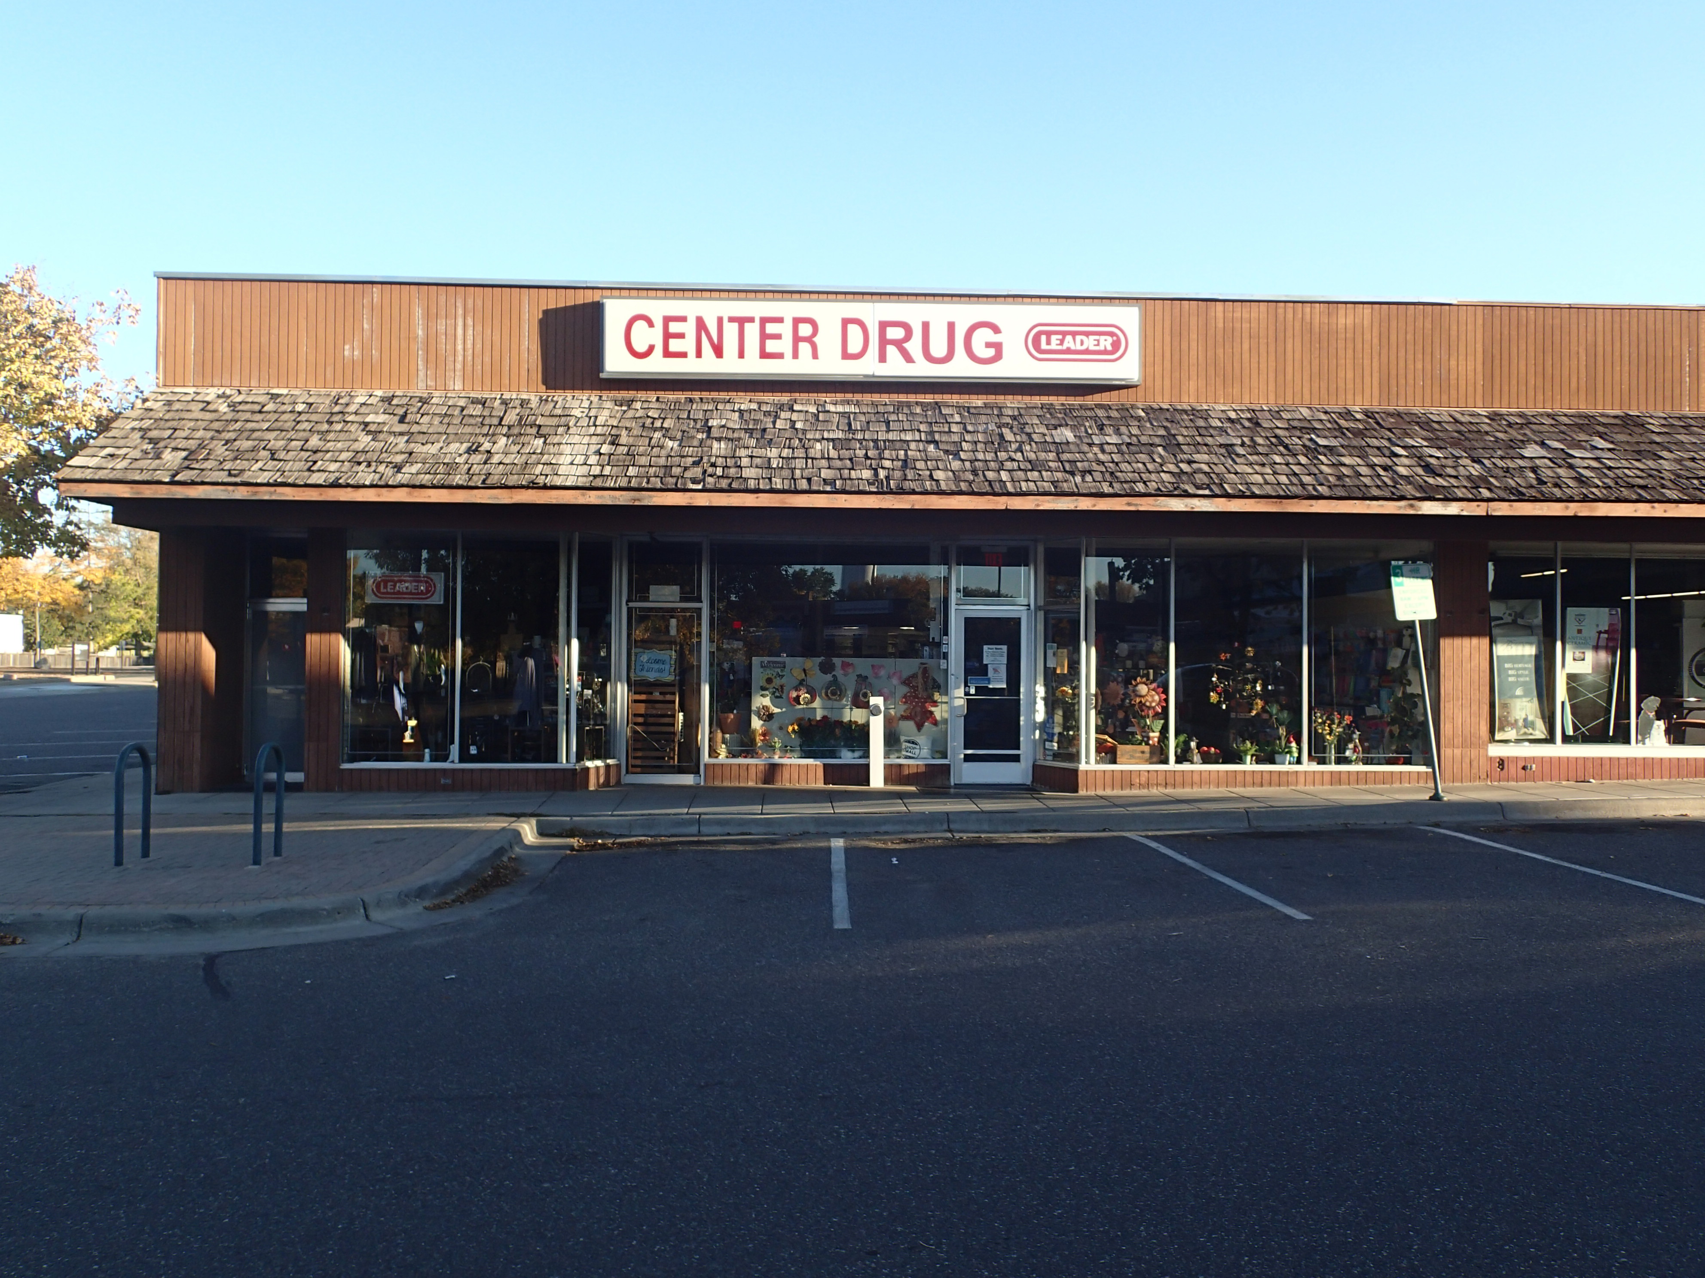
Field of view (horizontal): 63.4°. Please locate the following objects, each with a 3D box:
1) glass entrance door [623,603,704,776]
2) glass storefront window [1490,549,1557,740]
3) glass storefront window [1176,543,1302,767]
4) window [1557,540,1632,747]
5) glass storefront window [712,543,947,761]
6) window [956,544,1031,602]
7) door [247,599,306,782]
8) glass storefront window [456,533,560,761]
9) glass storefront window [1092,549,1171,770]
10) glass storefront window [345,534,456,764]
[{"bbox_3d":[-2.290,0.683,16.786,0.933,2.126,0.080,0,-1,-3],"label":"glass entrance door"},{"bbox_3d":[7.986,0.079,16.465,0.814,2.332,0.080,0,-1,-3],"label":"glass storefront window"},{"bbox_3d":[4.551,0.187,16.289,1.514,2.621,0.080,0,-1,-3],"label":"glass storefront window"},{"bbox_3d":[8.858,0.071,16.509,0.868,2.386,0.080,0,-1,-3],"label":"window"},{"bbox_3d":[-0.281,0.162,16.895,2.866,2.653,0.080,0,-1,-3],"label":"glass storefront window"},{"bbox_3d":[1.728,-0.811,17.010,0.924,0.722,0.080,0,-1,-3],"label":"window"},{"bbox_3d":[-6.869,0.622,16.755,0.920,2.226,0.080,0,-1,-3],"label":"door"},{"bbox_3d":[-3.943,0.137,15.858,1.163,2.582,0.080,0,-1,-3],"label":"glass storefront window"},{"bbox_3d":[3.265,0.171,16.224,0.933,2.579,0.080,0,-1,-3],"label":"glass storefront window"},{"bbox_3d":[-5.167,0.106,15.797,1.259,2.633,0.080,0,-1,-3],"label":"glass storefront window"}]

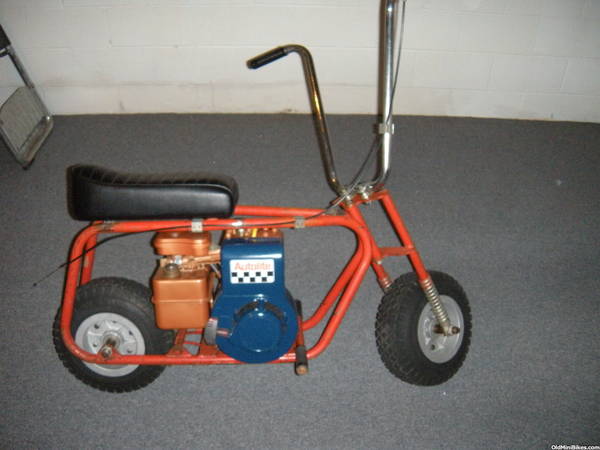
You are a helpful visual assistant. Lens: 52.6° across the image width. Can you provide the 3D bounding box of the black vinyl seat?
[{"bbox_3d":[-0.355,-0.092,1.518,0.402,0.112,0.184,-1,15,-2],"label":"black vinyl seat"}]

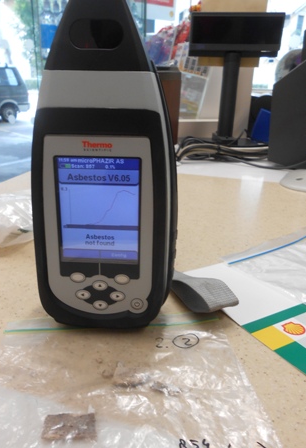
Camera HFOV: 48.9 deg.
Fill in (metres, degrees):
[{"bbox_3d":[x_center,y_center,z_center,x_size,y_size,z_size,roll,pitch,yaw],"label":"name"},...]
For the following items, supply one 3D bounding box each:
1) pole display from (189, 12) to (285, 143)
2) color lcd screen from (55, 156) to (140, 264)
[{"bbox_3d":[0.223,-0.407,0.970,0.240,0.337,0.080,4,20,8],"label":"pole display"},{"bbox_3d":[-0.038,-0.008,0.234,0.056,0.074,0.006,2,19,0],"label":"color lcd screen"}]

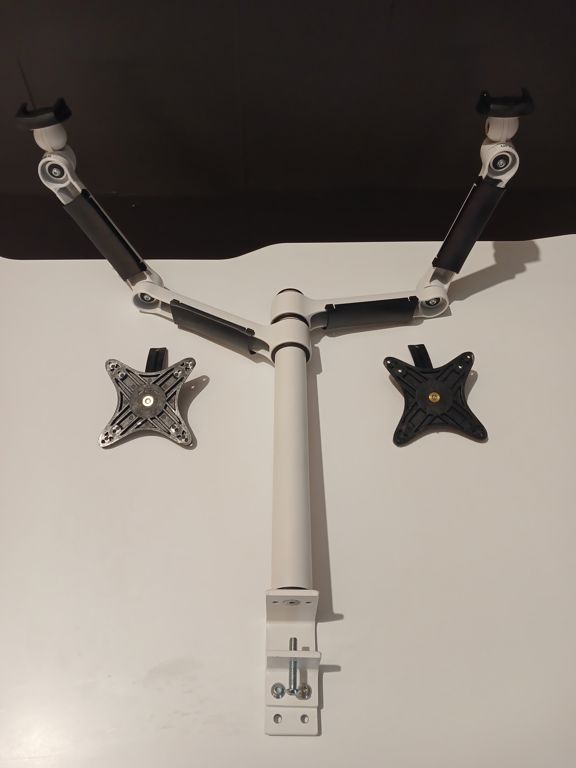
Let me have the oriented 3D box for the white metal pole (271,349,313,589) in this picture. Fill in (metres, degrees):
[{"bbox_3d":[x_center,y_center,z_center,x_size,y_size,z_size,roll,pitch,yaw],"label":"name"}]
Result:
[{"bbox_3d":[0.004,0.076,0.679,0.040,0.040,0.324,0,51,0],"label":"white metal pole"}]

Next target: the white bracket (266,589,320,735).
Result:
[{"bbox_3d":[0.004,0.259,0.559,0.050,0.078,0.104,0,51,0],"label":"white bracket"}]

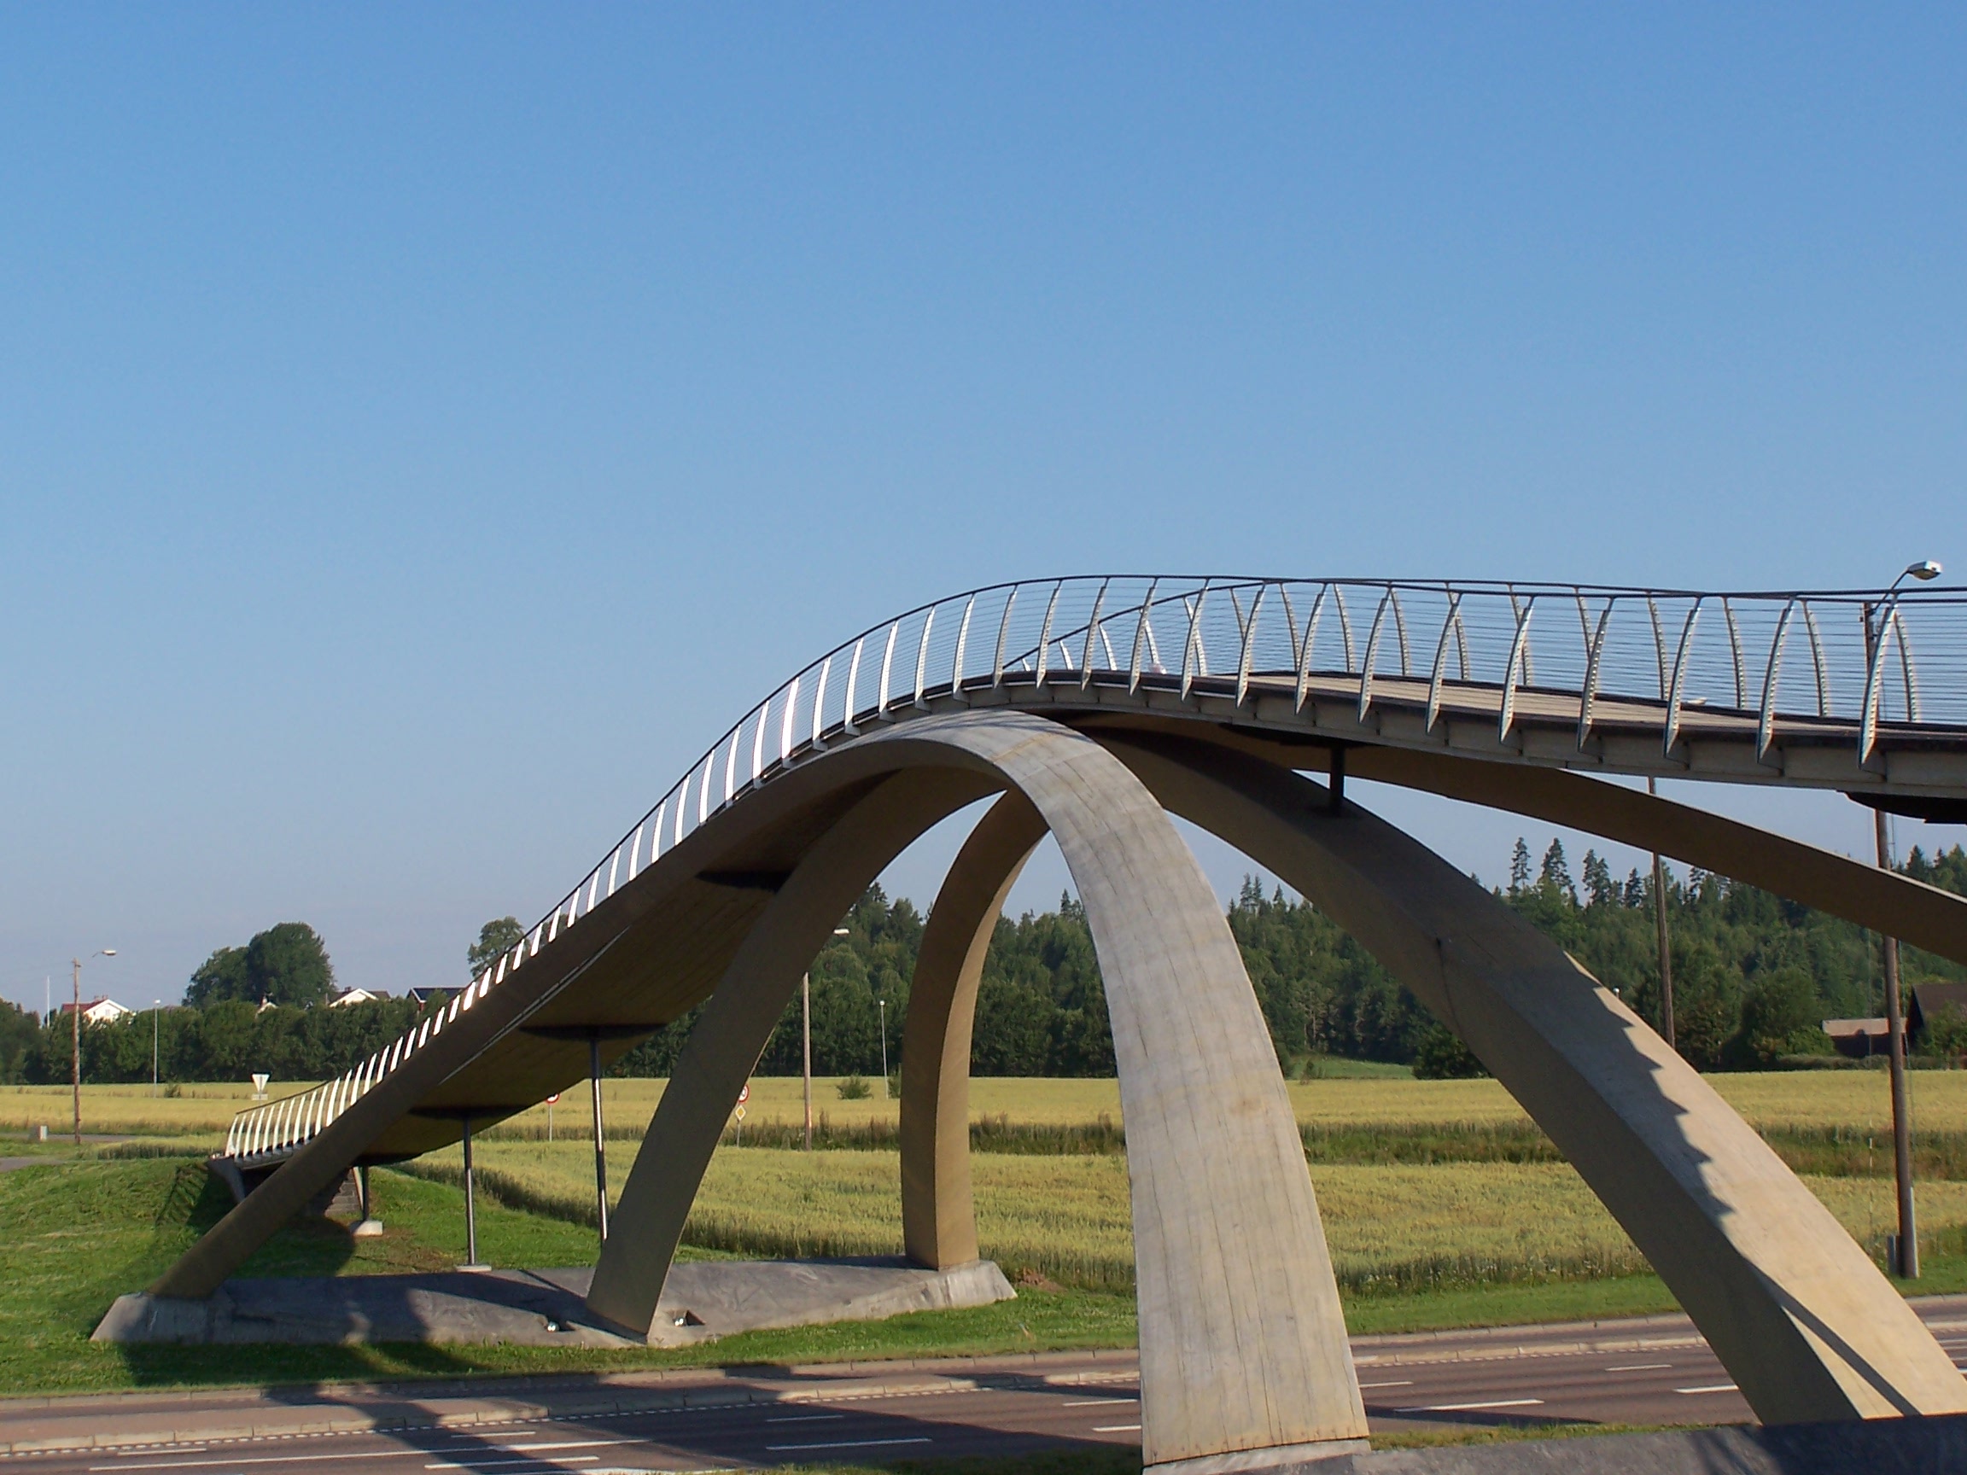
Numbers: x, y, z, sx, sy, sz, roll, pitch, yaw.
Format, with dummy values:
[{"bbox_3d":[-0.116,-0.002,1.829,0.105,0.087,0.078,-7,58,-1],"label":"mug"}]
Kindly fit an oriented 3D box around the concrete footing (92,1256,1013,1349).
[{"bbox_3d":[-7.182,10.381,69.338,17.300,1.250,8.000,0,-6,-21],"label":"concrete footing"}]

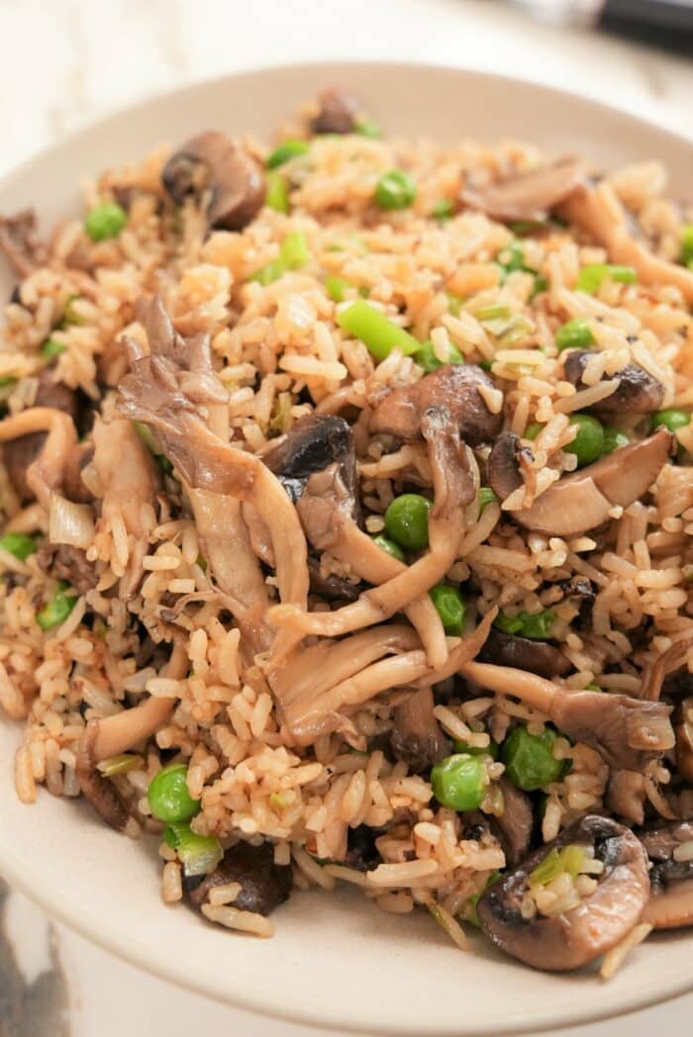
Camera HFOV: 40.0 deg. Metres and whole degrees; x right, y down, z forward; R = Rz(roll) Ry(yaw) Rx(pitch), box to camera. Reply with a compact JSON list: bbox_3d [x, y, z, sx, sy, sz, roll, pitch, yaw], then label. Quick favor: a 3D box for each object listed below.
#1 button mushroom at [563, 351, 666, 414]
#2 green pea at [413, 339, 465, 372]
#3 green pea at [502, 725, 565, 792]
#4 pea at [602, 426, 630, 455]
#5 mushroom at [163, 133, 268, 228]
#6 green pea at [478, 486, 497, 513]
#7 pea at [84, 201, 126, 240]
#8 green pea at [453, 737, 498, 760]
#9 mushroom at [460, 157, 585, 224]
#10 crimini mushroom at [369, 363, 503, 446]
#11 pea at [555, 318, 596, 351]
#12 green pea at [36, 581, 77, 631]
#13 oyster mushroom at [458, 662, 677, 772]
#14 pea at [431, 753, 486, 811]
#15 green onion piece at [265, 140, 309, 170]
[{"bbox_3d":[0.056,-0.028,0.200,0.021,0.013,0.017,1,59,-4],"label":"button mushroom"},{"bbox_3d":[0.019,-0.033,0.195,0.010,0.009,0.010,1,59,-4],"label":"green pea"},{"bbox_3d":[0.031,0.040,0.158,0.010,0.010,0.010,6,60,0],"label":"green pea"},{"bbox_3d":[0.053,-0.014,0.193,0.009,0.009,0.009,1,59,-4],"label":"pea"},{"bbox_3d":[-0.031,-0.079,0.222,0.024,0.018,0.019,6,60,0],"label":"mushroom"},{"bbox_3d":[0.026,-0.002,0.181,0.009,0.009,0.009,1,59,-4],"label":"green pea"},{"bbox_3d":[-0.055,-0.068,0.218,0.009,0.009,0.009,6,60,0],"label":"pea"},{"bbox_3d":[0.022,0.040,0.164,0.009,0.009,0.009,1,59,-4],"label":"green pea"},{"bbox_3d":[0.043,-0.080,0.232,0.031,0.010,0.013,-17,62,-14],"label":"mushroom"},{"bbox_3d":[0.018,-0.022,0.188,0.026,0.015,0.013,5,39,-4],"label":"crimini mushroom"},{"bbox_3d":[0.049,-0.039,0.203,0.009,0.009,0.009,6,60,0],"label":"pea"},{"bbox_3d":[-0.053,0.016,0.176,0.009,0.009,0.009,1,59,-4],"label":"green pea"},{"bbox_3d":[0.039,0.035,0.167,0.040,0.011,0.013,18,73,-7],"label":"oyster mushroom"},{"bbox_3d":[0.018,0.043,0.156,0.009,0.009,0.009,6,60,0],"label":"pea"},{"bbox_3d":[-0.014,-0.087,0.228,0.011,0.006,0.006,-19,63,-14],"label":"green onion piece"}]

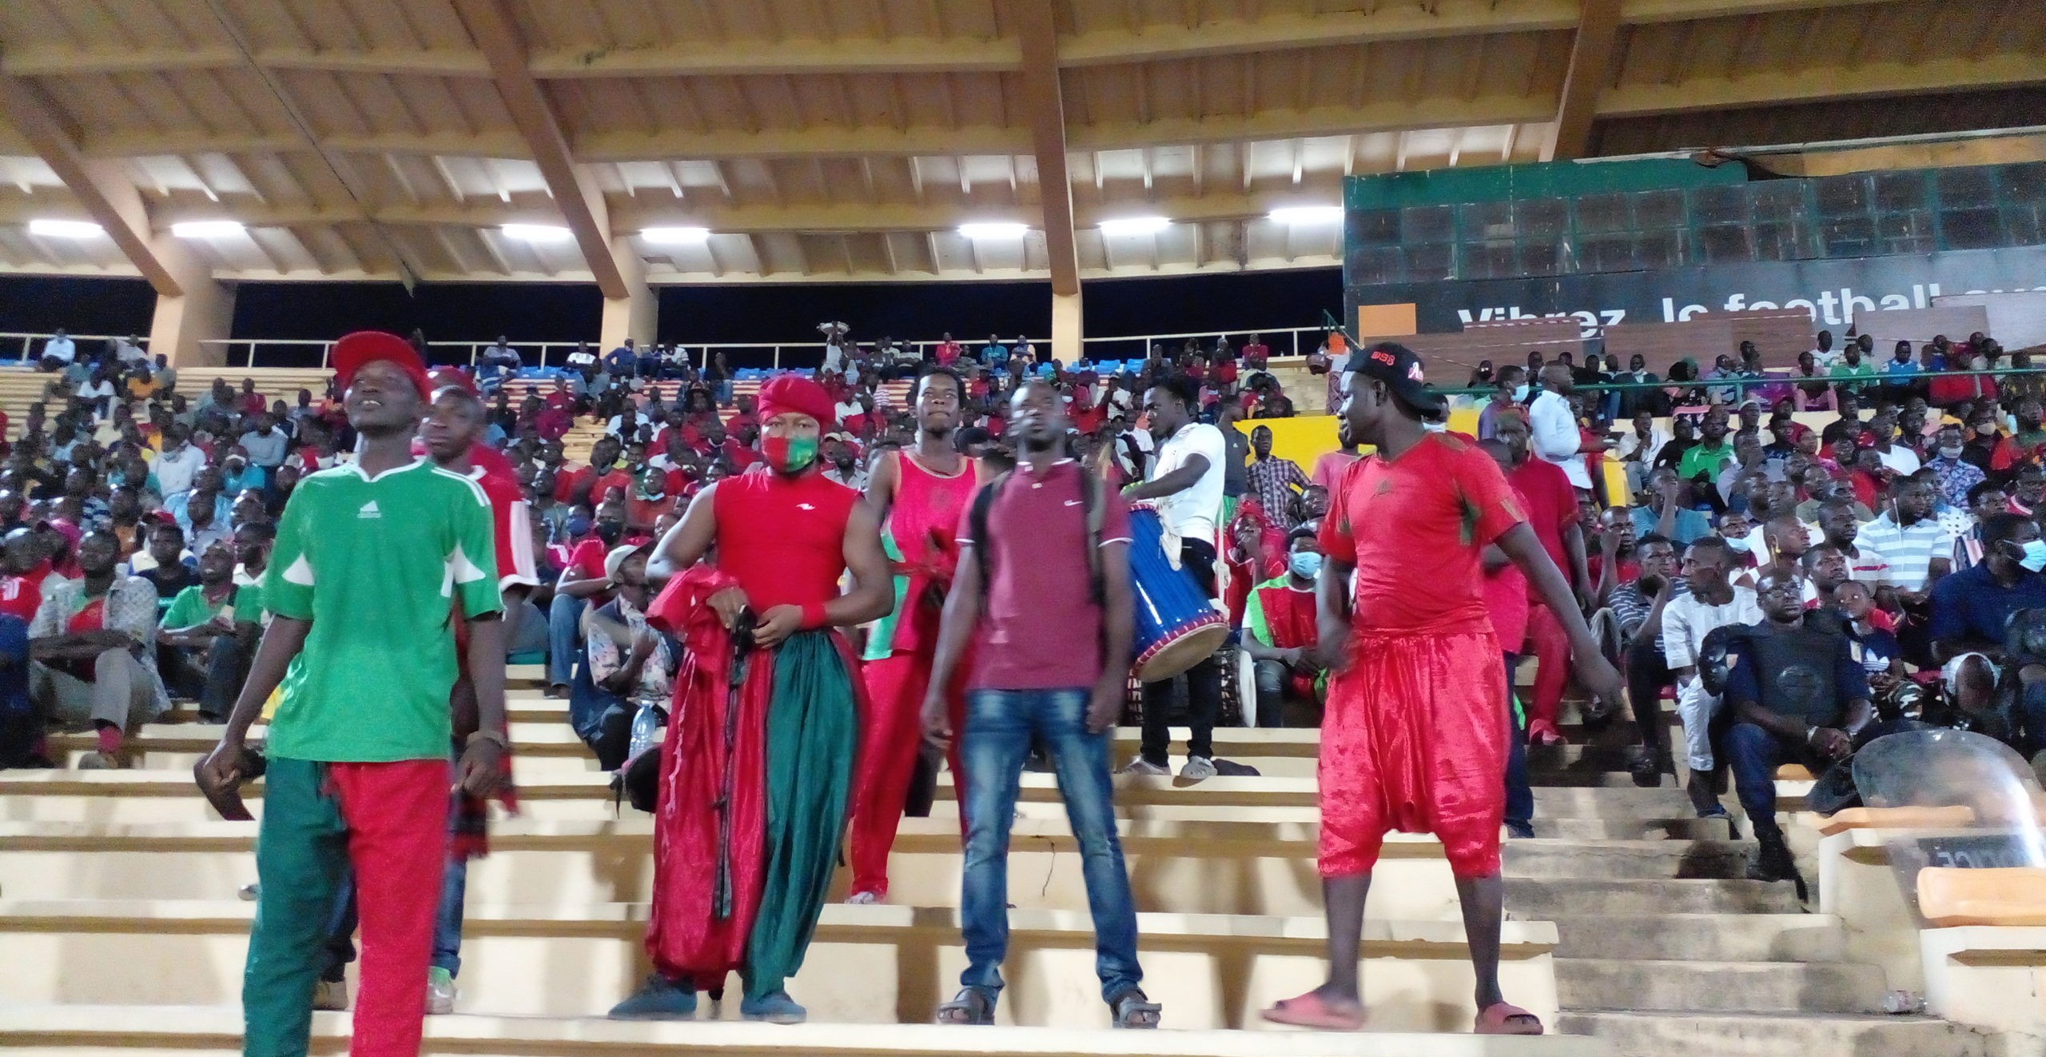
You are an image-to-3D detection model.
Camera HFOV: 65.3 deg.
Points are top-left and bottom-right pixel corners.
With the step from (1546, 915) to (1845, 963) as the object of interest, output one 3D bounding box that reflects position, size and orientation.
[{"bbox_3d":[2.186,1.412,5.472,1.096,0.155,0.360,-1,-16,5],"label":"step"}]

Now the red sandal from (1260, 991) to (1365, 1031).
[{"bbox_3d":[0.705,1.173,3.879,0.270,0.085,0.105,16,-21,-27],"label":"red sandal"}]

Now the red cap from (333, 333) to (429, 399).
[{"bbox_3d":[-1.432,-0.370,3.570,0.185,0.130,0.265,3,-46,-8],"label":"red cap"}]

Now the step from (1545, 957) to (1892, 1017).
[{"bbox_3d":[2.118,1.459,5.064,1.068,0.155,0.360,-1,-16,5],"label":"step"}]

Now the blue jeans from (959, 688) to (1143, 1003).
[{"bbox_3d":[0.075,0.764,4.100,0.460,0.870,0.280,1,-16,0],"label":"blue jeans"}]

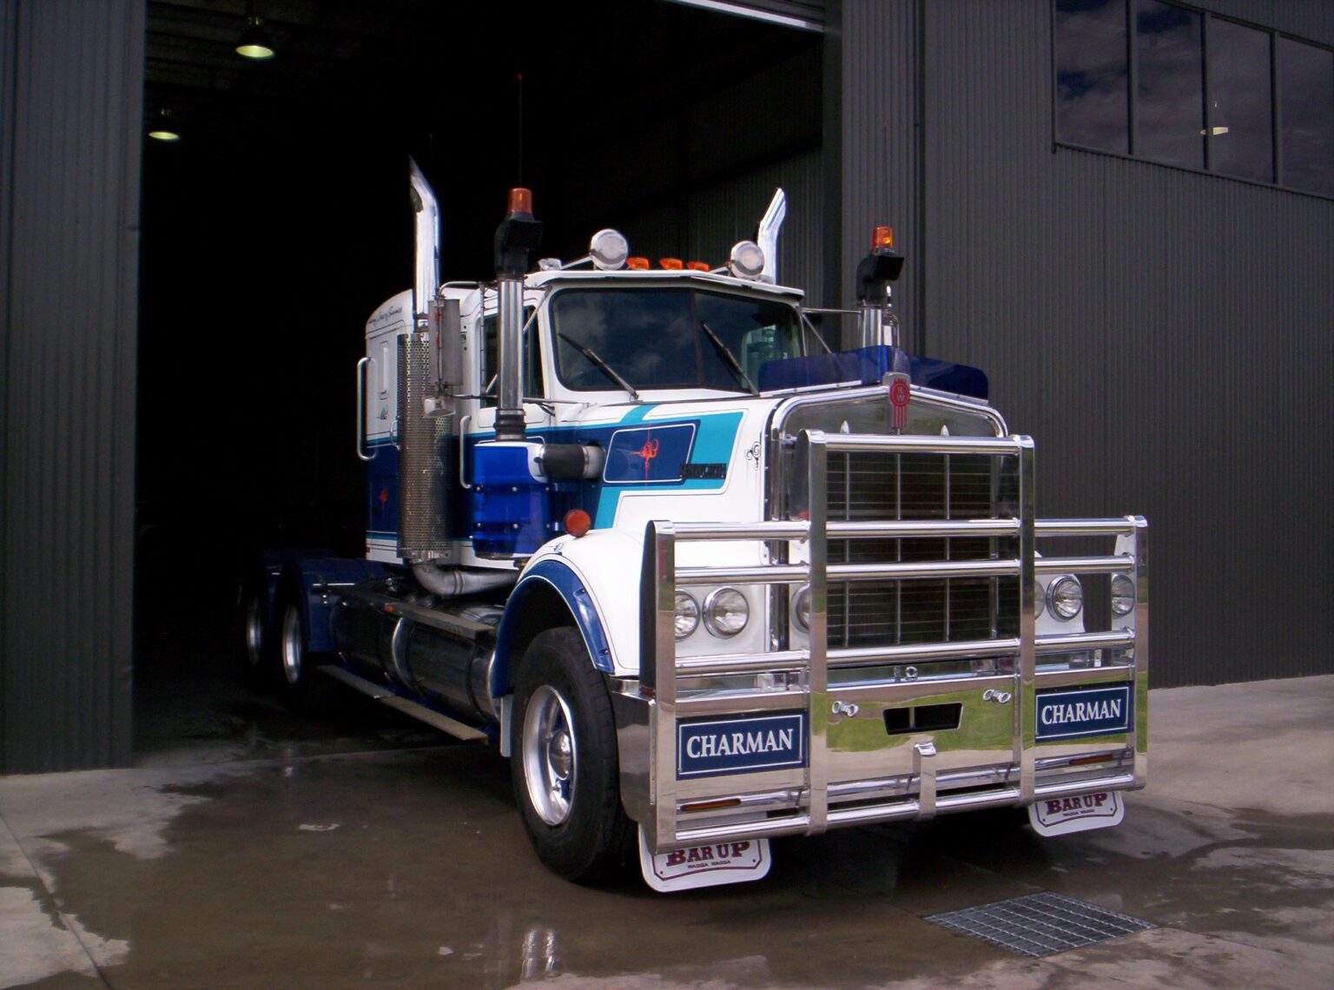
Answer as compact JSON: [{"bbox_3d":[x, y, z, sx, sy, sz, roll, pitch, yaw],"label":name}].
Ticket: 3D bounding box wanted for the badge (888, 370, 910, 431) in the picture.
[{"bbox_3d":[0.935,-0.376,5.734,0.110,0.240,0.050,0,-1,-25],"label":"badge"}]

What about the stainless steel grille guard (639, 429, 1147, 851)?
[{"bbox_3d":[0.962,0.523,5.663,2.300,1.530,0.290,0,-1,-25],"label":"stainless steel grille guard"}]

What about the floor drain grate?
[{"bbox_3d":[1.425,1.635,5.420,0.650,0.030,0.560,0,0,-31],"label":"floor drain grate"}]

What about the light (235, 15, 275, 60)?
[{"bbox_3d":[-4.780,-5.350,16.500,0.460,0.440,0.460,0,0,0],"label":"light"}]

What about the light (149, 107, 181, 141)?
[{"bbox_3d":[-7.434,-5.485,21.000,0.440,0.420,0.440,0,-1,-25],"label":"light"}]

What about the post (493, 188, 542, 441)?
[{"bbox_3d":[-0.721,-0.875,6.900,0.170,1.230,0.230,0,0,-27],"label":"post"}]

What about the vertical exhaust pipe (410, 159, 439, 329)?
[{"bbox_3d":[-1.366,-1.417,8.007,0.175,0.969,0.130,0,-1,-25],"label":"vertical exhaust pipe"}]

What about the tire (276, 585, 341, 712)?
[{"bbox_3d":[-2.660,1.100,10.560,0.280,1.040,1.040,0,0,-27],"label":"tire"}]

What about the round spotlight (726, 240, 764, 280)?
[{"bbox_3d":[0.446,-1.299,7.850,0.210,0.210,0.140,0,0,-26],"label":"round spotlight"}]

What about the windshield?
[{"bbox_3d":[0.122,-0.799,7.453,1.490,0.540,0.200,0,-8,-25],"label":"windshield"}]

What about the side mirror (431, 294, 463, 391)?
[{"bbox_3d":[-1.081,-0.747,6.950,0.165,0.430,0.055,0,0,-9],"label":"side mirror"}]

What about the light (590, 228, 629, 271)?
[{"bbox_3d":[-0.300,-1.277,7.393,0.215,0.220,0.130,0,-1,-25],"label":"light"}]

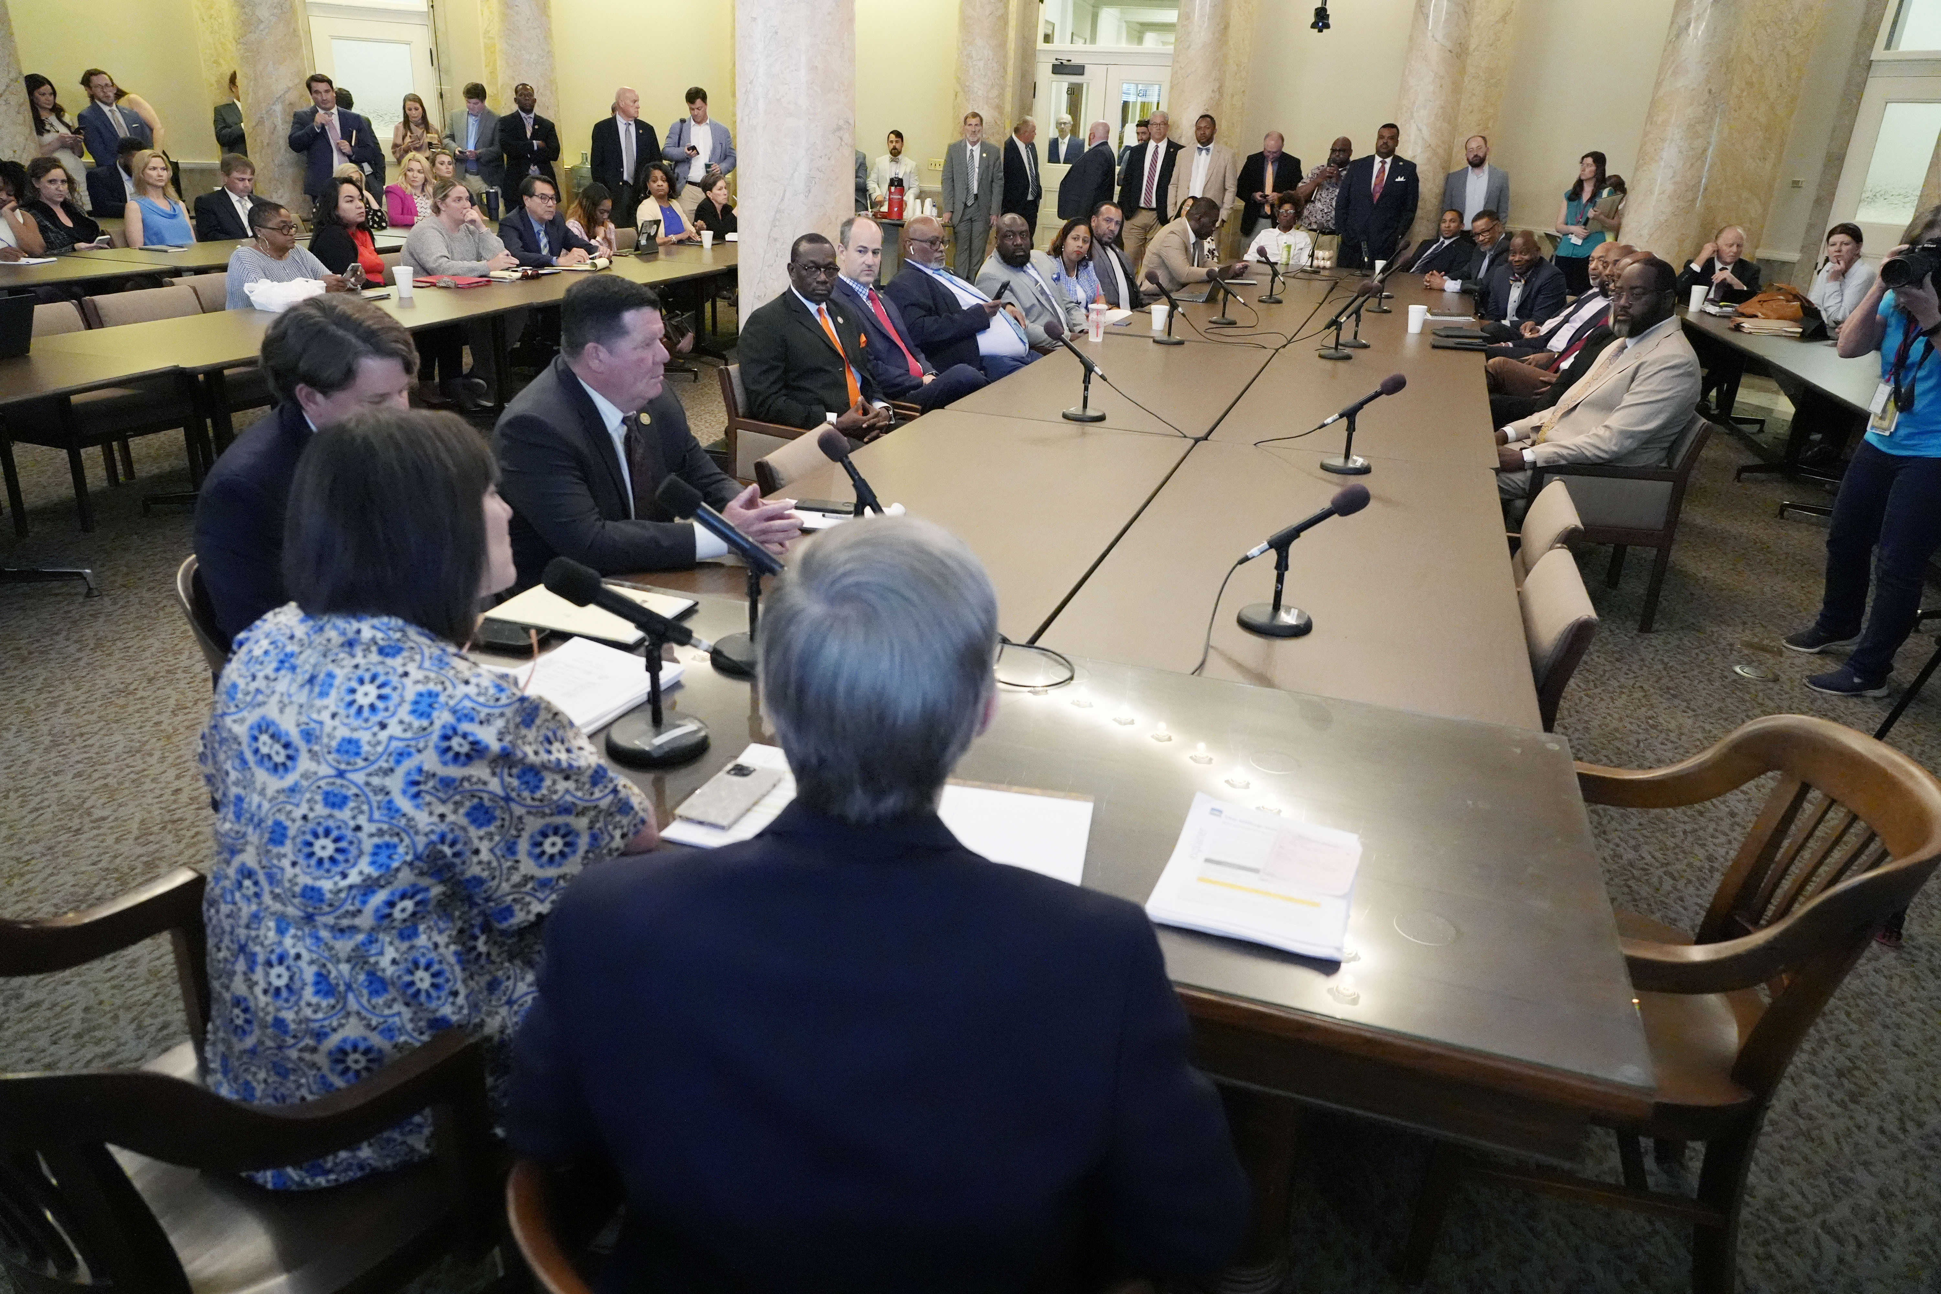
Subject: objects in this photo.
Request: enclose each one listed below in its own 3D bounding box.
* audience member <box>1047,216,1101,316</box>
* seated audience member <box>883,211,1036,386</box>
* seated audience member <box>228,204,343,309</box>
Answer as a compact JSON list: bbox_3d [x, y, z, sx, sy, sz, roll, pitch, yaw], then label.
[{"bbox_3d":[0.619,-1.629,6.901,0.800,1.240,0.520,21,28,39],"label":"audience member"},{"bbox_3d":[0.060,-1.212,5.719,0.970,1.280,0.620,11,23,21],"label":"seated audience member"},{"bbox_3d":[-3.223,-1.590,6.435,0.800,1.156,0.520,12,24,22],"label":"seated audience member"}]

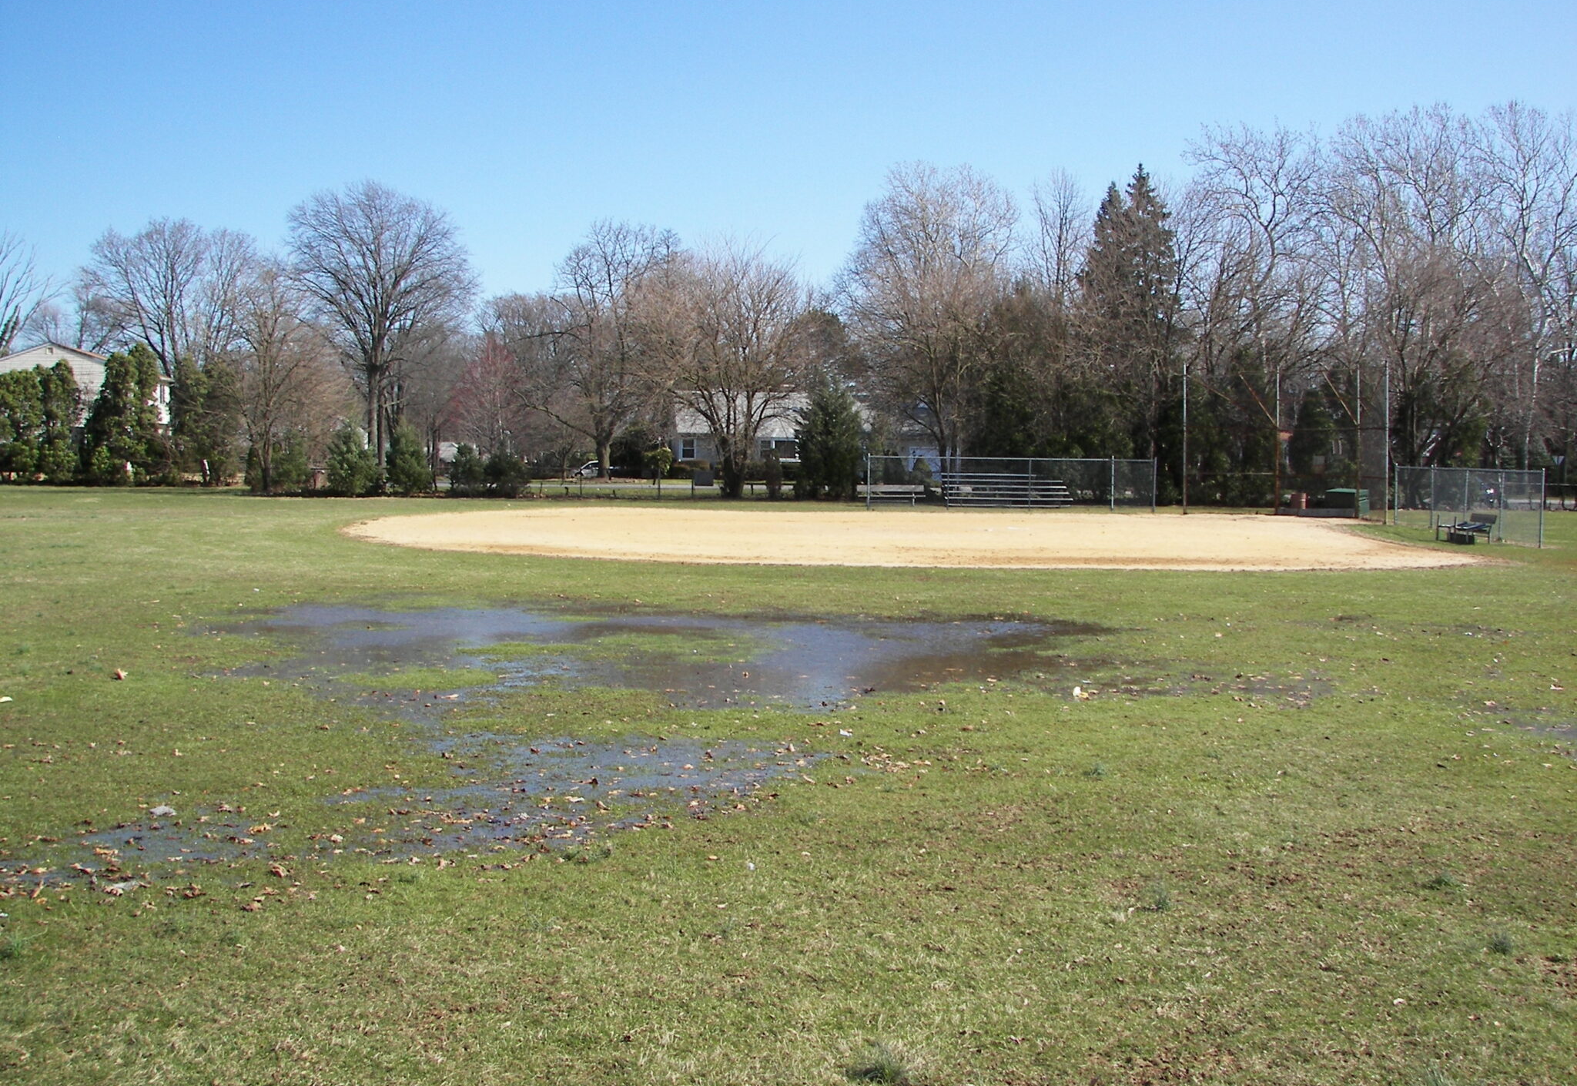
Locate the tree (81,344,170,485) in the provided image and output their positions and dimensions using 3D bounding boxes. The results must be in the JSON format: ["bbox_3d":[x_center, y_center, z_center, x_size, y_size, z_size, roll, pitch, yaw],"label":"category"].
[{"bbox_3d":[-32.740,-6.310,80.810,4.440,6.960,3.780,0,3,0],"label":"tree"}]

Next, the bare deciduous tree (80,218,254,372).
[{"bbox_3d":[-44.684,-14.168,117.478,11.770,17.996,11.182,-1,4,-21],"label":"bare deciduous tree"}]

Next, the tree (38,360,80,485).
[{"bbox_3d":[-38.265,-6.294,85.814,2.007,6.396,2.007,-1,4,-24],"label":"tree"}]

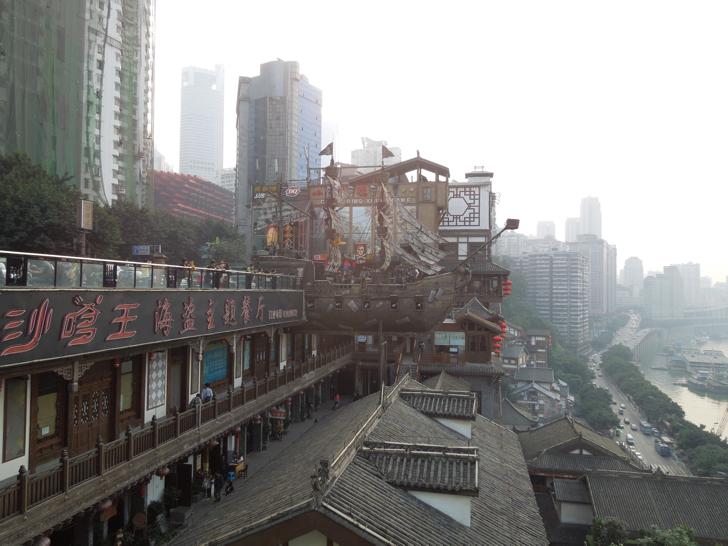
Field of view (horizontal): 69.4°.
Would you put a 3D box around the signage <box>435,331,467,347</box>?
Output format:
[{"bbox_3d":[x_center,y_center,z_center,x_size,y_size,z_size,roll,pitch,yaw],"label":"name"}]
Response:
[{"bbox_3d":[7.233,5.497,44.000,2.600,1.212,0.100,0,-2,12],"label":"signage"}]

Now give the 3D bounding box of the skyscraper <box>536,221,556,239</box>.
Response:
[{"bbox_3d":[330.000,-64.000,950.000,33.000,60.000,28.000,-1,-2,30],"label":"skyscraper"}]

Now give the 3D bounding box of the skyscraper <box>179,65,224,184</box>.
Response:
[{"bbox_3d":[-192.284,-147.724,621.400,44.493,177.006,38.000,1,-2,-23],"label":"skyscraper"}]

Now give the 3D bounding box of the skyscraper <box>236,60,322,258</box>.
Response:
[{"bbox_3d":[-42.546,-51.560,270.400,33.722,101.608,28.000,0,-2,14],"label":"skyscraper"}]

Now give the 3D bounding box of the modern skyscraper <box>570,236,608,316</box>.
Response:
[{"bbox_3d":[247.316,5.287,579.000,39.159,91.167,30.000,0,-2,25],"label":"modern skyscraper"}]

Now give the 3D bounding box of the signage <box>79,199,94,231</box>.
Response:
[{"bbox_3d":[-12.600,-2.650,24.000,0.200,1.400,0.700,0,-2,11],"label":"signage"}]

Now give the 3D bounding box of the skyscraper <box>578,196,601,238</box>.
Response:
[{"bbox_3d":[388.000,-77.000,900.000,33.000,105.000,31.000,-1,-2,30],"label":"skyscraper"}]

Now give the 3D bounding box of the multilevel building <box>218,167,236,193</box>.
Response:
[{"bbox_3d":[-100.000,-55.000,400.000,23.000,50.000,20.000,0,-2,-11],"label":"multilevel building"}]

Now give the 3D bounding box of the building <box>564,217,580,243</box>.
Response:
[{"bbox_3d":[400.174,-63.519,1007.500,29.423,85.252,25.000,0,-2,20],"label":"building"}]

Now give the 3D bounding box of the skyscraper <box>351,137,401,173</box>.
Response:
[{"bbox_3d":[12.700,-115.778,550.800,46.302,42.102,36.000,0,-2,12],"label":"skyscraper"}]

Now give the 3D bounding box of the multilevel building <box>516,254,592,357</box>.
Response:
[{"bbox_3d":[141.600,21.700,391.000,42.000,71.000,33.000,-1,-2,33],"label":"multilevel building"}]

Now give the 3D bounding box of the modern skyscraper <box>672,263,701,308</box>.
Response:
[{"bbox_3d":[705.000,27.000,1150.000,58.000,100.000,36.000,-1,-2,30],"label":"modern skyscraper"}]

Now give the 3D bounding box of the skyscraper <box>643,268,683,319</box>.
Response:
[{"bbox_3d":[502.910,34.837,882.000,53.454,89.162,40.000,0,-2,23],"label":"skyscraper"}]

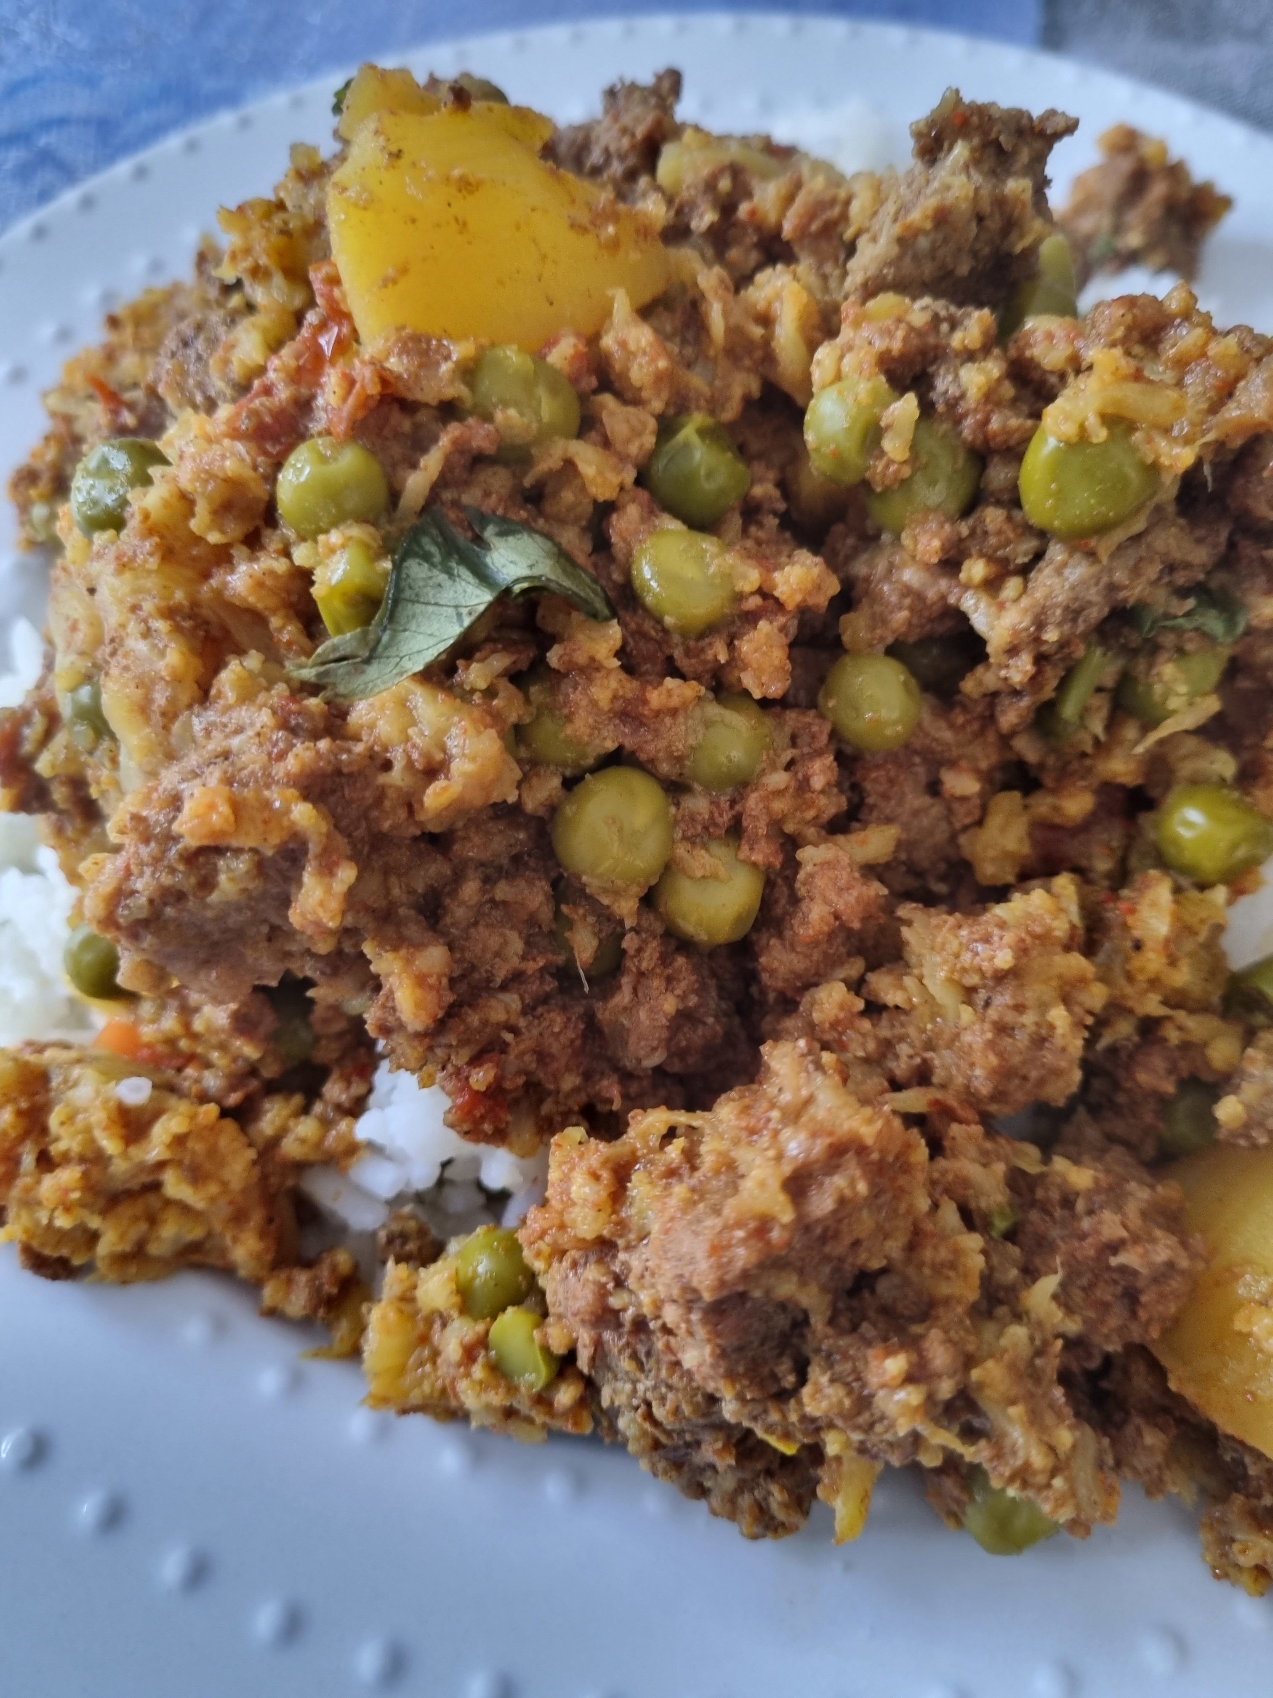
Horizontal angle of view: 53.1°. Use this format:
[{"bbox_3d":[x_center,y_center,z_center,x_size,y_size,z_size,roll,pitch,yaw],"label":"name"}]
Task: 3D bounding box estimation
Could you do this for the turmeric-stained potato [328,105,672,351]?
[{"bbox_3d":[-0.012,-0.056,0.117,0.029,0.018,0.017,-3,62,0],"label":"turmeric-stained potato"}]

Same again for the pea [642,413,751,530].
[{"bbox_3d":[0.005,-0.030,0.102,0.009,0.009,0.009,-3,62,0],"label":"pea"}]

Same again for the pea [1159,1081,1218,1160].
[{"bbox_3d":[0.050,0.025,0.115,0.008,0.008,0.008,-1,61,0],"label":"pea"}]

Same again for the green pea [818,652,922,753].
[{"bbox_3d":[0.020,-0.013,0.111,0.009,0.009,0.009,-3,62,0],"label":"green pea"}]

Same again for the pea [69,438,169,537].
[{"bbox_3d":[-0.049,-0.034,0.121,0.010,0.010,0.010,-1,61,0],"label":"pea"}]

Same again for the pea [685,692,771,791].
[{"bbox_3d":[0.008,-0.009,0.107,0.008,0.008,0.008,-1,61,0],"label":"pea"}]

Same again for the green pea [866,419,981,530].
[{"bbox_3d":[0.023,-0.031,0.104,0.009,0.009,0.009,-3,62,0],"label":"green pea"}]

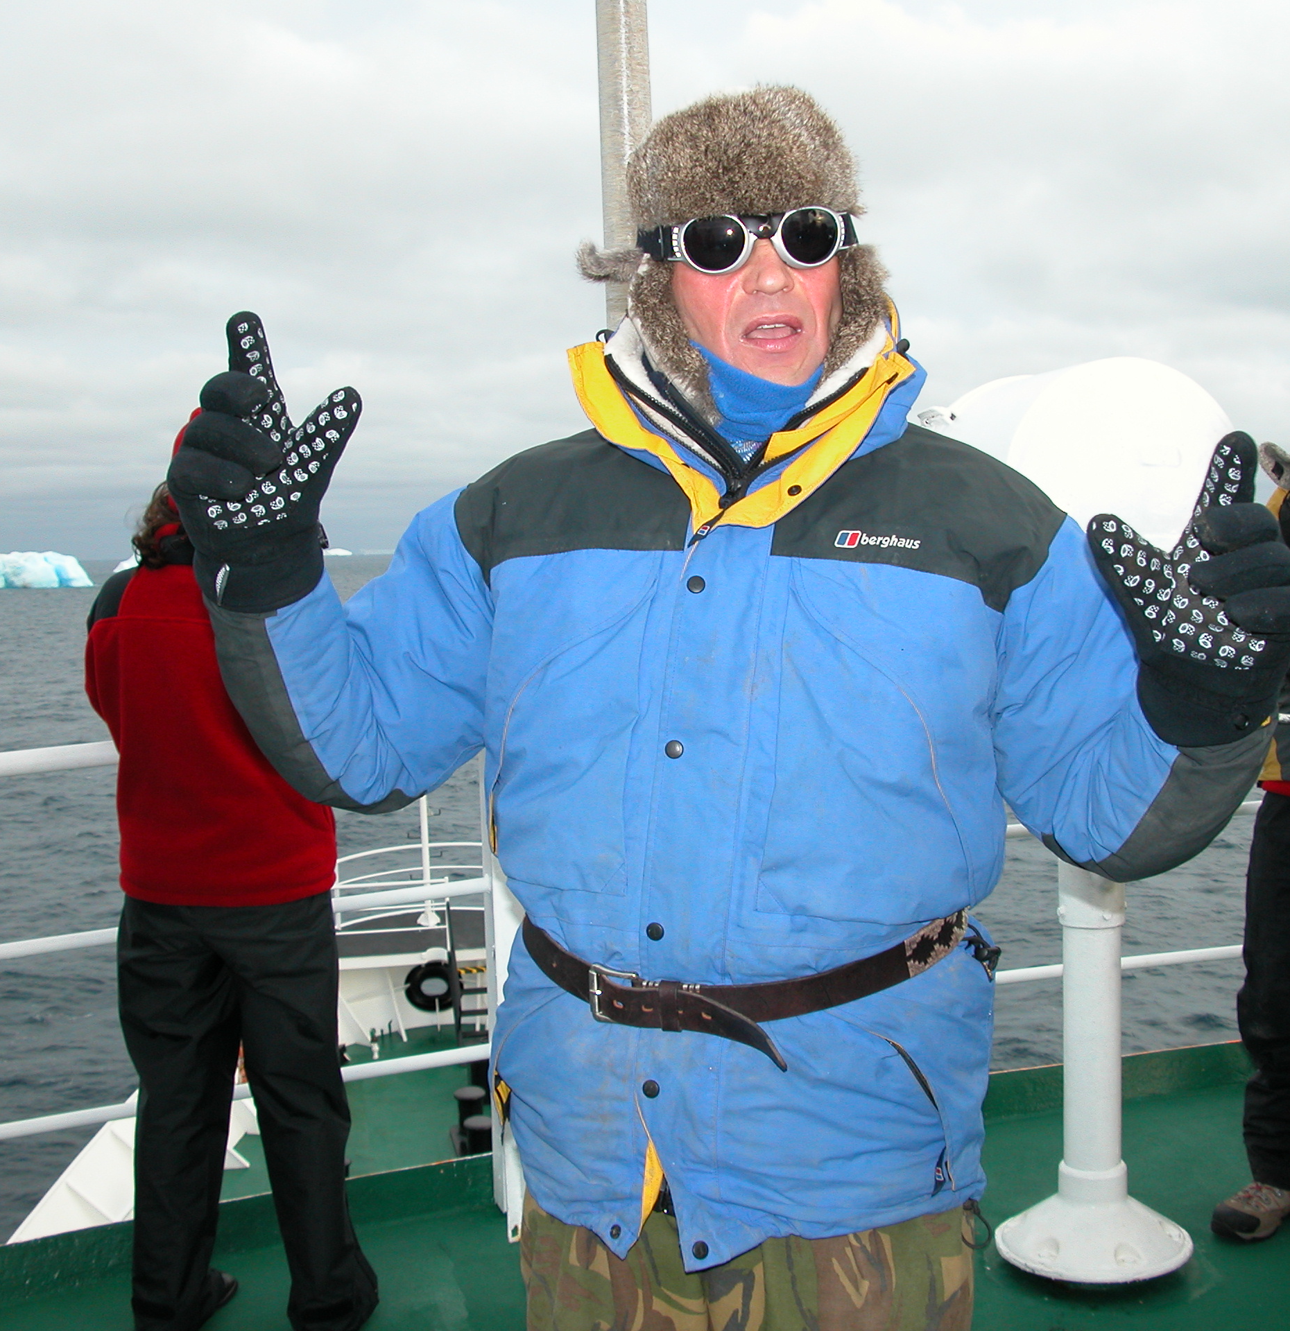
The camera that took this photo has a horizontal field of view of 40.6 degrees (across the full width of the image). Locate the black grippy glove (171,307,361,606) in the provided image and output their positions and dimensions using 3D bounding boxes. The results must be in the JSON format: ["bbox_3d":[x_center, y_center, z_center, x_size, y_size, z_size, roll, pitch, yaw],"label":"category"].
[{"bbox_3d":[-0.315,-0.168,1.450,0.145,0.245,0.100,-7,8,-11],"label":"black grippy glove"}]

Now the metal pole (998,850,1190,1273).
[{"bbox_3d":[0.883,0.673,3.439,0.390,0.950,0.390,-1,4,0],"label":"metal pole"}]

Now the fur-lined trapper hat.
[{"bbox_3d":[0.075,-0.367,1.570,0.260,0.273,0.260,-4,6,-9],"label":"fur-lined trapper hat"}]

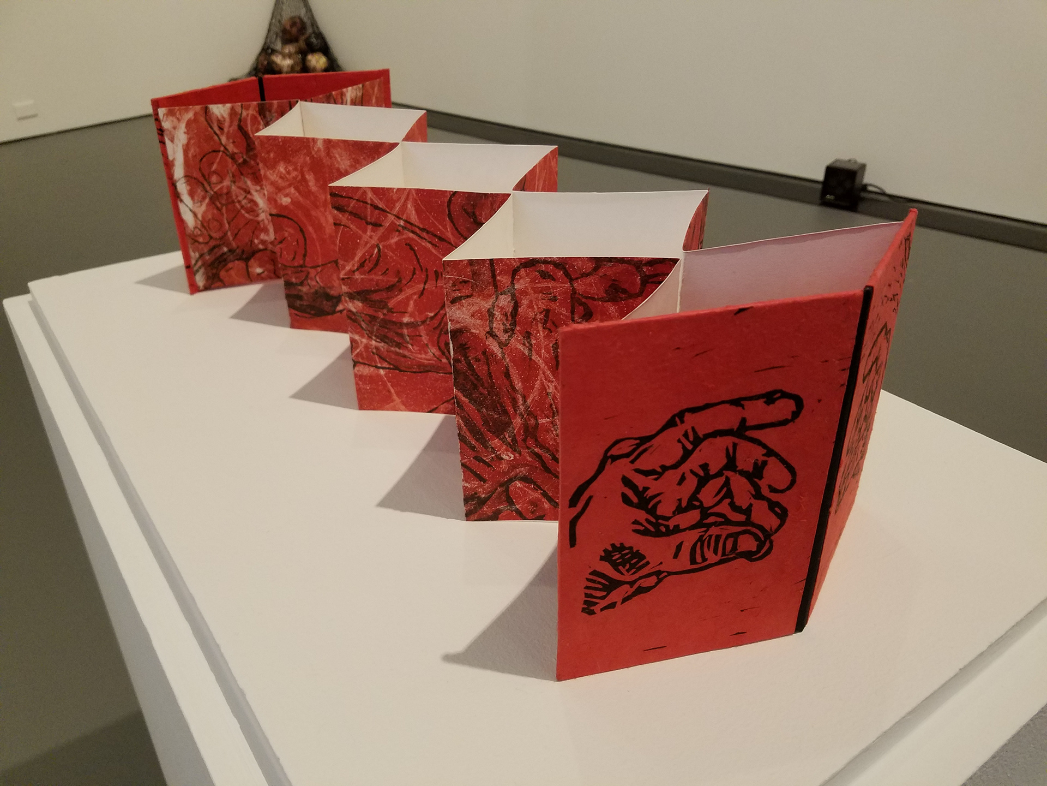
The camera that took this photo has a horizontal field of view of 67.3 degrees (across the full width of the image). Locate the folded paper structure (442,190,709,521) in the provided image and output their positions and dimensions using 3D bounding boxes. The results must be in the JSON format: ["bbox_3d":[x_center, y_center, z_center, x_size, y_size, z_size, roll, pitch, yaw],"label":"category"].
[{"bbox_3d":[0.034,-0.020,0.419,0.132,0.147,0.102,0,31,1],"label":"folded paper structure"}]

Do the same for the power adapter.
[{"bbox_3d":[1.457,-0.949,3.578,0.136,0.167,0.132,24,38,35],"label":"power adapter"}]

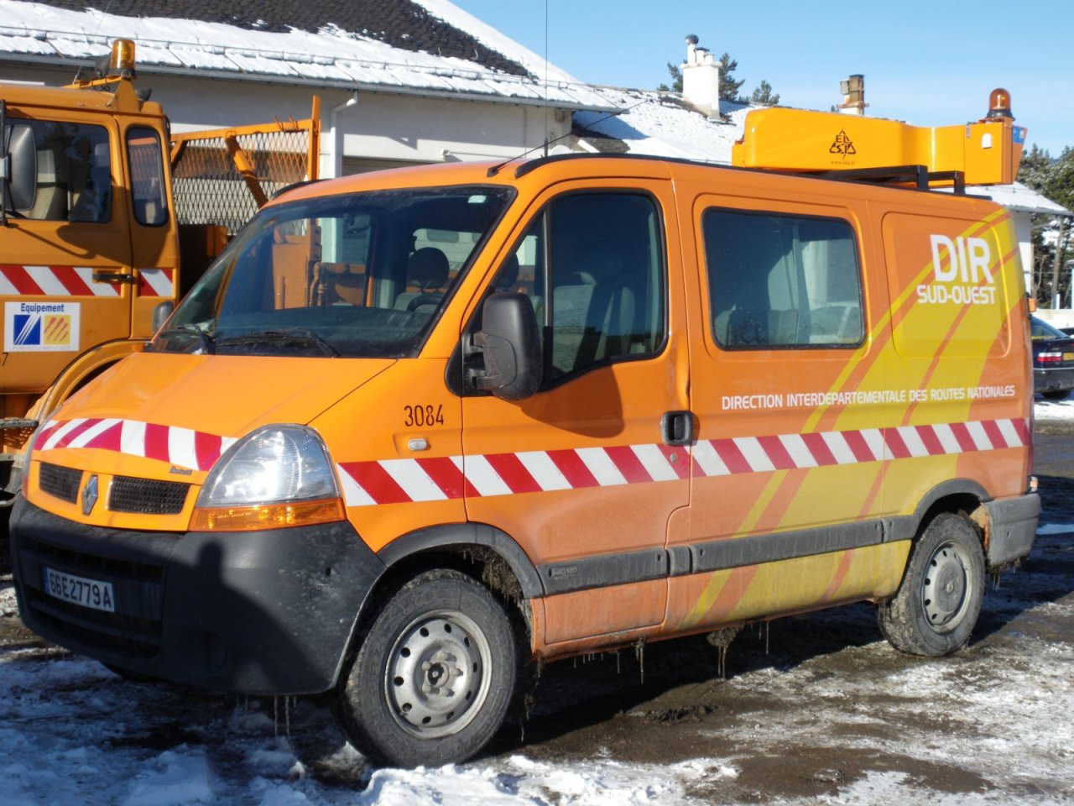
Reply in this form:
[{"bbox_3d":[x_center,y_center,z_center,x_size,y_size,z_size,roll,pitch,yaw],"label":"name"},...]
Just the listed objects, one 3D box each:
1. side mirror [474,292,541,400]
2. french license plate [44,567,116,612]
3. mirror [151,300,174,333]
[{"bbox_3d":[-0.107,-0.193,5.409,0.150,0.367,0.225,-2,4,-43],"label":"side mirror"},{"bbox_3d":[-1.582,0.642,5.463,0.020,0.101,0.458,-11,10,-42],"label":"french license plate"},{"bbox_3d":[-1.571,-0.270,6.981,0.150,0.368,0.225,-2,4,-43],"label":"mirror"}]

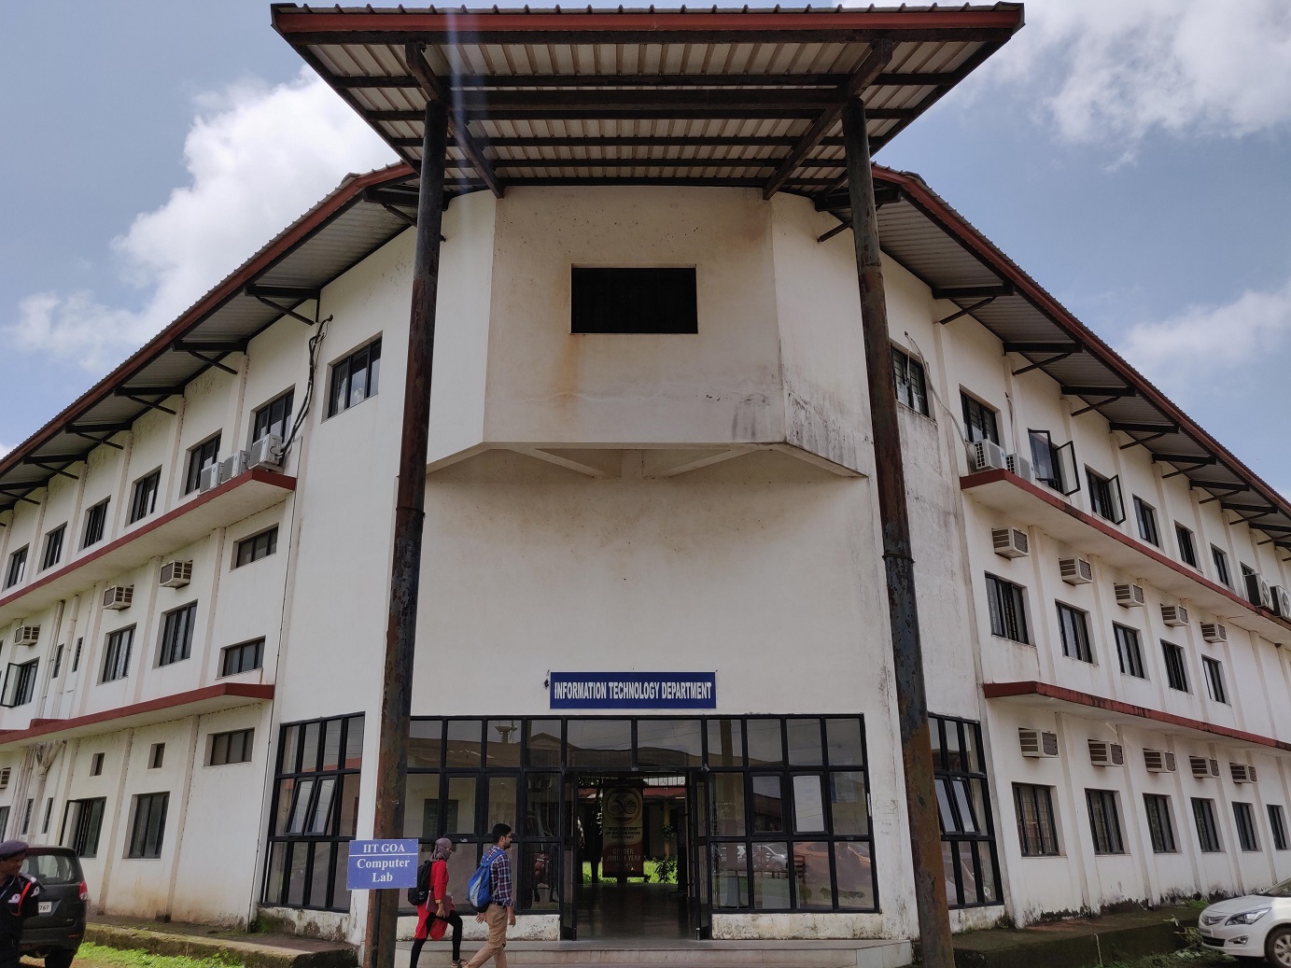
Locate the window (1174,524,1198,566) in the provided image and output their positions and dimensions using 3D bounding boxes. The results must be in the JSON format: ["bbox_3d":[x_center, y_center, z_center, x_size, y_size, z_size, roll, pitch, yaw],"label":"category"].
[{"bbox_3d":[14.615,1.733,25.241,1.530,1.163,0.120,19,-27,-40],"label":"window"}]

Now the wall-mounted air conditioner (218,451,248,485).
[{"bbox_3d":[-8.258,-0.307,18.836,0.743,0.537,0.261,-18,-27,38],"label":"wall-mounted air conditioner"}]

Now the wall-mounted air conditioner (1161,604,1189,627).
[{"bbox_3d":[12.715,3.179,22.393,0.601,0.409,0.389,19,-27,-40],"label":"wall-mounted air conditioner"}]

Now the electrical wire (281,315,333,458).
[{"bbox_3d":[-6.877,-1.954,18.704,1.060,3.100,0.300,-18,-27,38],"label":"electrical wire"}]

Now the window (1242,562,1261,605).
[{"bbox_3d":[21.338,3.577,32.950,1.742,1.298,0.120,19,-28,-41],"label":"window"}]

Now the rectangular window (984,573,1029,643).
[{"bbox_3d":[7.274,2.547,18.725,1.761,1.263,0.120,19,-28,-41],"label":"rectangular window"}]

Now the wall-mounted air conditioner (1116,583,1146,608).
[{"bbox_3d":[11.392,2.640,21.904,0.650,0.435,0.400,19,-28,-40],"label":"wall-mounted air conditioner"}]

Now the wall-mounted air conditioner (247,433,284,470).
[{"bbox_3d":[-7.395,-0.587,18.157,0.685,0.555,0.268,-18,-27,38],"label":"wall-mounted air conditioner"}]

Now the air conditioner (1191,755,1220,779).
[{"bbox_3d":[13.936,7.063,23.172,0.650,0.445,0.440,19,-28,-41],"label":"air conditioner"}]

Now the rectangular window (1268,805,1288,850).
[{"bbox_3d":[18.708,10.167,27.601,1.736,1.251,0.120,19,-28,-41],"label":"rectangular window"}]

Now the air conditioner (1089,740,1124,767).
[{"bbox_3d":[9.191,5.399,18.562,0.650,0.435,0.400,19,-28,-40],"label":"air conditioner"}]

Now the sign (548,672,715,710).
[{"bbox_3d":[-0.191,3.275,14.771,2.622,0.569,0.050,0,-21,-1],"label":"sign"}]

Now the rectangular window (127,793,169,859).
[{"bbox_3d":[-9.829,6.794,18.528,1.811,1.210,0.160,-18,-27,38],"label":"rectangular window"}]

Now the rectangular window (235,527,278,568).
[{"bbox_3d":[-7.892,1.351,18.952,1.792,0.595,0.120,-18,-27,38],"label":"rectangular window"}]

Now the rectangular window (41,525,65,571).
[{"bbox_3d":[-17.494,1.944,27.674,1.900,1.294,0.160,-18,-27,38],"label":"rectangular window"}]

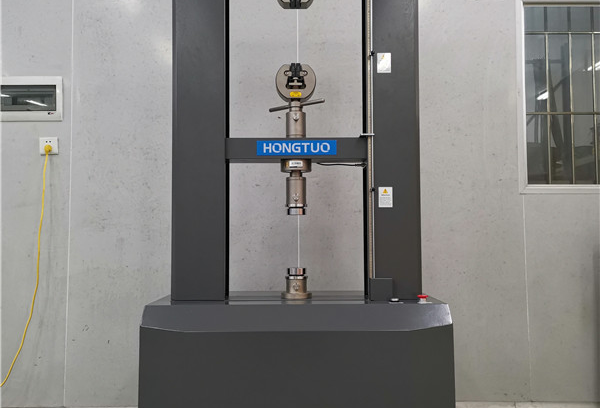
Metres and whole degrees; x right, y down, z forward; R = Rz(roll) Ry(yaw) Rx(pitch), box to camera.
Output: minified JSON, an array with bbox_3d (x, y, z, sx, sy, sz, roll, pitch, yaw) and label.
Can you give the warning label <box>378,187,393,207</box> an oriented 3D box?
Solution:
[{"bbox_3d":[0.306,-0.024,2.140,0.050,0.071,0.002,0,-3,-1],"label":"warning label"}]

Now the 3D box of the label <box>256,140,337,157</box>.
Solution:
[{"bbox_3d":[-0.011,-0.200,2.166,0.287,0.053,0.003,0,-3,-1],"label":"label"}]

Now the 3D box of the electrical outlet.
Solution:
[{"bbox_3d":[-1.222,-0.282,2.929,0.086,0.086,0.012,0,-3,-1],"label":"electrical outlet"}]

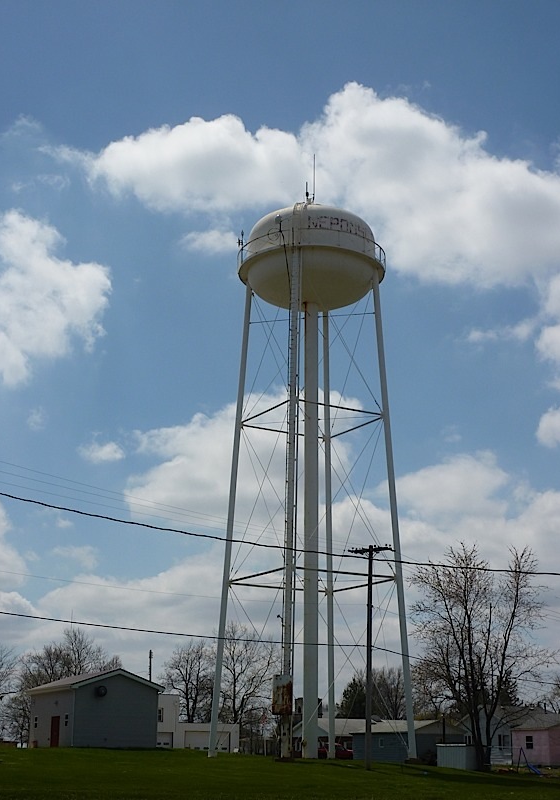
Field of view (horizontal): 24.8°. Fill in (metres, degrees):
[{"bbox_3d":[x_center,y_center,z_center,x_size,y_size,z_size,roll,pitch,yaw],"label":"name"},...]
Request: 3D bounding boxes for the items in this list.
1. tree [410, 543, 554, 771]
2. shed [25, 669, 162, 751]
[{"bbox_3d":[12.855,16.084,80.731,9.146,14.185,8.231,-2,-16,9],"label":"tree"},{"bbox_3d":[-12.914,21.547,88.279,6.883,5.141,7.737,10,-19,-31],"label":"shed"}]

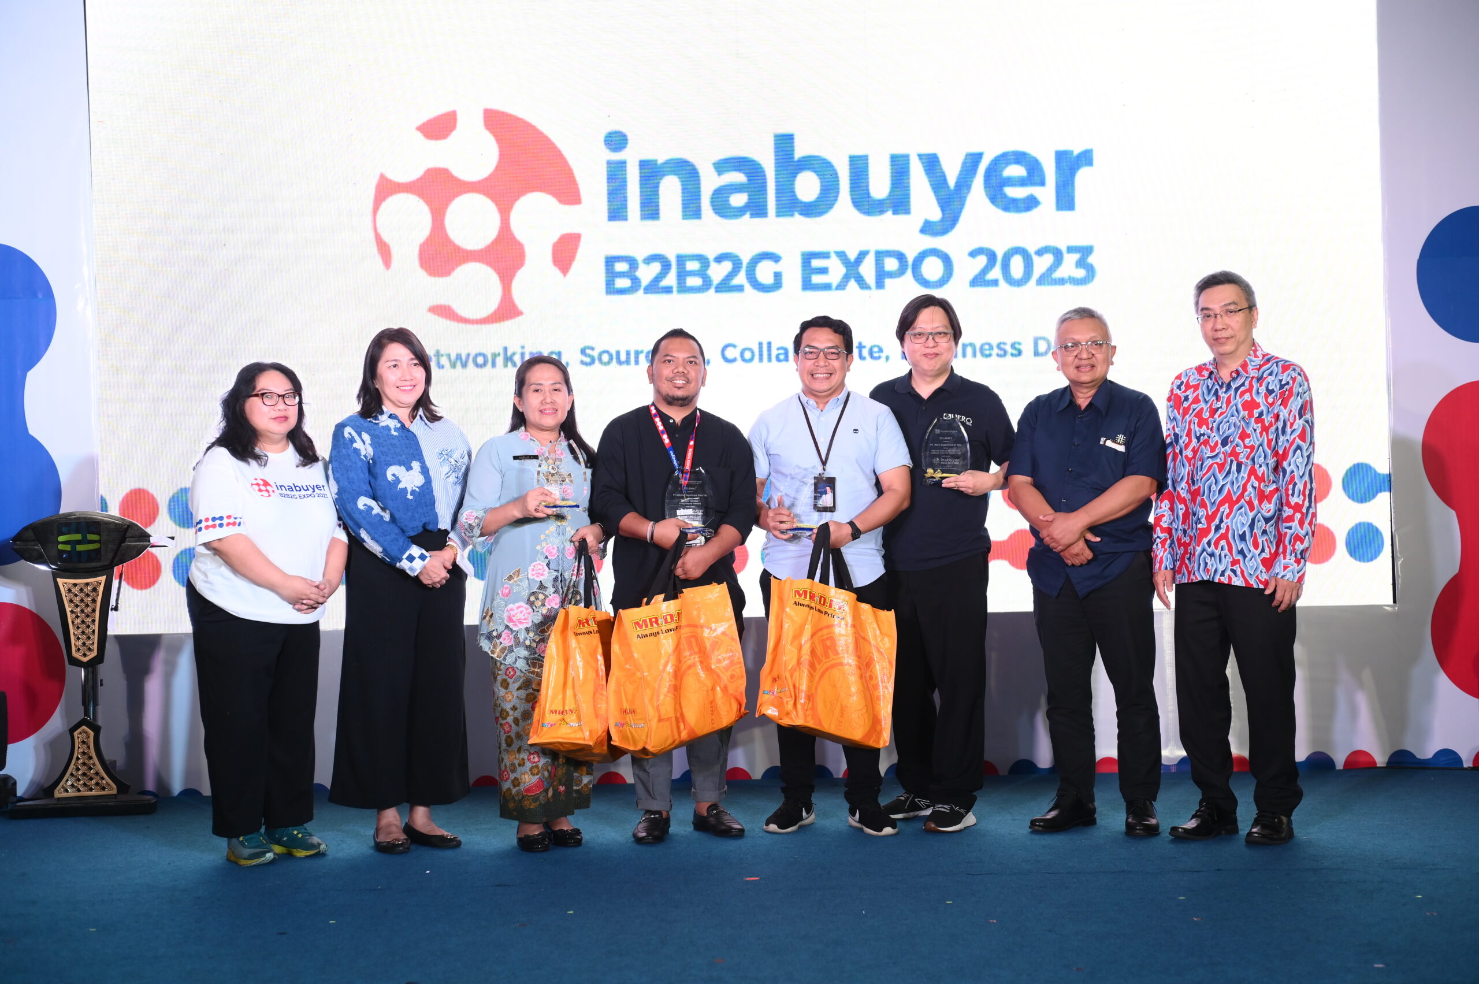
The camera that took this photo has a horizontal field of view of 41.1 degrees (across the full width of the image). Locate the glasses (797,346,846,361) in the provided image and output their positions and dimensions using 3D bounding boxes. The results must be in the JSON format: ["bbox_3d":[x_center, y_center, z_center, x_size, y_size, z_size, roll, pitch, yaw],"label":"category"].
[{"bbox_3d":[0.262,-0.438,6.250,0.146,0.046,0.140,-1,0,2],"label":"glasses"}]

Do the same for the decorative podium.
[{"bbox_3d":[-2.353,0.611,7.070,0.500,1.070,0.400,-1,0,-12],"label":"decorative podium"}]

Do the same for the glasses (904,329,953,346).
[{"bbox_3d":[0.604,-0.488,6.243,0.150,0.045,0.140,-1,2,5],"label":"glasses"}]

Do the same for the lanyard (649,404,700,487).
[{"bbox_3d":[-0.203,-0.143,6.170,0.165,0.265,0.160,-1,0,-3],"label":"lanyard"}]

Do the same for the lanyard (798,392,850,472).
[{"bbox_3d":[0.267,-0.192,6.240,0.165,0.255,0.160,-1,0,5],"label":"lanyard"}]

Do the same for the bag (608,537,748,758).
[{"bbox_3d":[-0.188,0.471,5.980,0.380,0.650,0.180,-5,0,-32],"label":"bag"}]

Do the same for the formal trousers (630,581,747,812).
[{"bbox_3d":[-0.174,0.604,6.260,0.380,0.840,0.280,-1,0,-6],"label":"formal trousers"}]

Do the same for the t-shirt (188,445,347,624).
[{"bbox_3d":[-1.454,0.133,6.070,0.490,0.560,0.340,-1,0,-33],"label":"t-shirt"}]

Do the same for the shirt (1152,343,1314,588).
[{"bbox_3d":[1.516,-0.083,6.050,0.520,0.760,0.320,-1,0,24],"label":"shirt"}]

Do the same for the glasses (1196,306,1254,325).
[{"bbox_3d":[1.462,-0.533,5.929,0.142,0.040,0.140,-5,3,29],"label":"glasses"}]

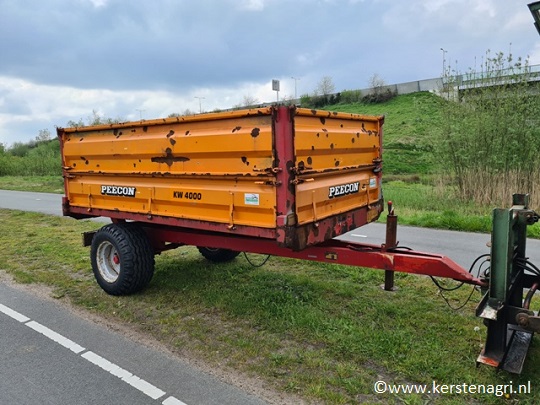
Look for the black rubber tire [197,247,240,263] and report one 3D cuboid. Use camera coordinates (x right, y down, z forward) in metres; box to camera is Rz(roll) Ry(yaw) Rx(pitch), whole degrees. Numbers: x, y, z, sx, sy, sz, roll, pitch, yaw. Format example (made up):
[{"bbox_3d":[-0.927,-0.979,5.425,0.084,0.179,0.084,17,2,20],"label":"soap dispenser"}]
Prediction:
[{"bbox_3d":[-0.708,0.459,5.855,0.786,0.786,0.365,4,9,37],"label":"black rubber tire"}]

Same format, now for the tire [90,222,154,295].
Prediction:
[{"bbox_3d":[-1.670,0.637,4.589,0.786,0.786,0.365,4,9,37],"label":"tire"}]

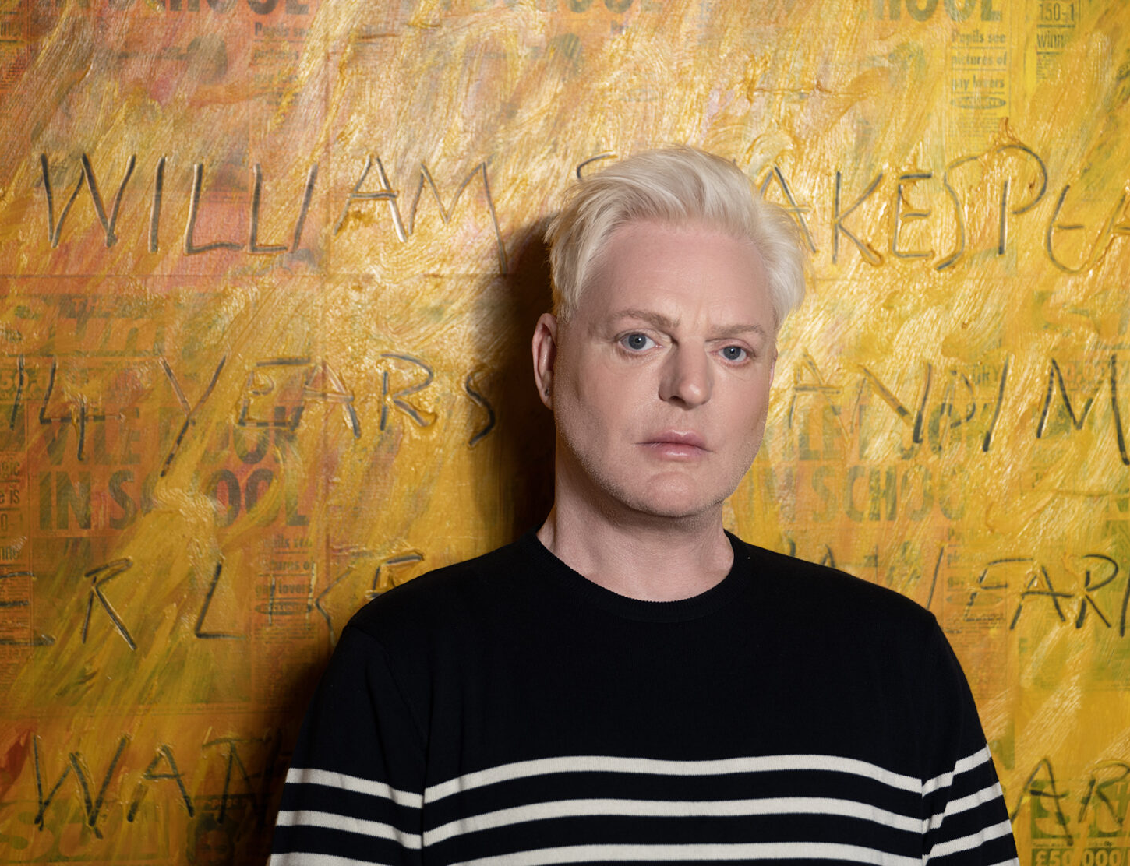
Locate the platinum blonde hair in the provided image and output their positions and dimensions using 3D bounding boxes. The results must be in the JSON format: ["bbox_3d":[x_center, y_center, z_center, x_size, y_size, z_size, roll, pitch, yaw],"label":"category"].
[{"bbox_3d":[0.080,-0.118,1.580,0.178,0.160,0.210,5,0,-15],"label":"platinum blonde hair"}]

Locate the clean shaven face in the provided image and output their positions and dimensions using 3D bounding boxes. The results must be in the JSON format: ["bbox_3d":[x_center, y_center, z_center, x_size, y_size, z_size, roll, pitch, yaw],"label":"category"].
[{"bbox_3d":[0.068,-0.043,1.505,0.155,0.200,0.130,5,0,-15],"label":"clean shaven face"}]

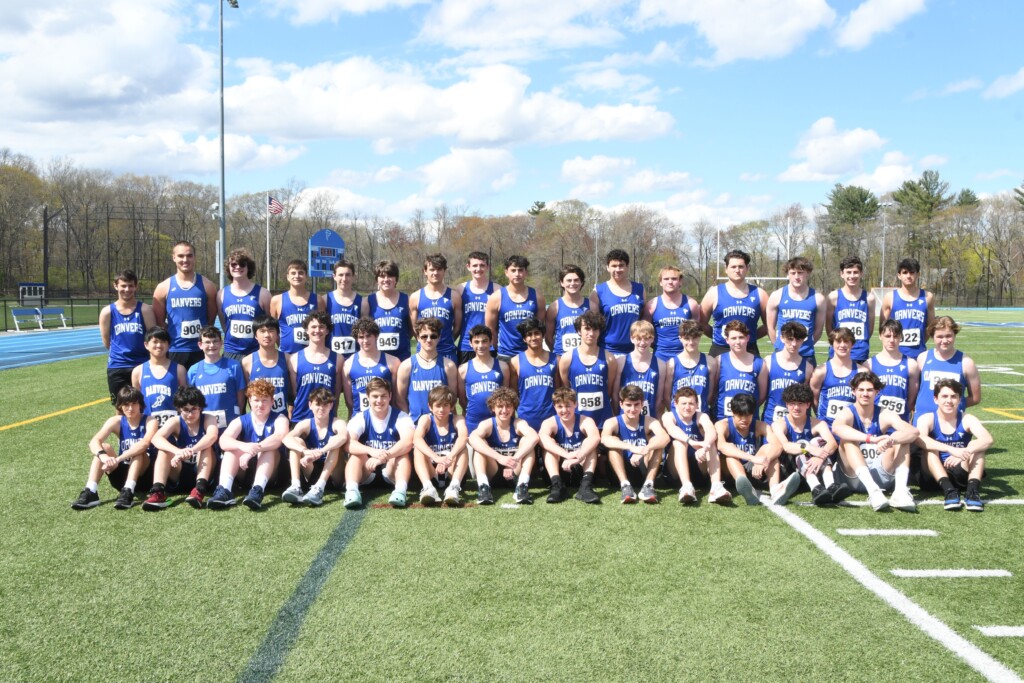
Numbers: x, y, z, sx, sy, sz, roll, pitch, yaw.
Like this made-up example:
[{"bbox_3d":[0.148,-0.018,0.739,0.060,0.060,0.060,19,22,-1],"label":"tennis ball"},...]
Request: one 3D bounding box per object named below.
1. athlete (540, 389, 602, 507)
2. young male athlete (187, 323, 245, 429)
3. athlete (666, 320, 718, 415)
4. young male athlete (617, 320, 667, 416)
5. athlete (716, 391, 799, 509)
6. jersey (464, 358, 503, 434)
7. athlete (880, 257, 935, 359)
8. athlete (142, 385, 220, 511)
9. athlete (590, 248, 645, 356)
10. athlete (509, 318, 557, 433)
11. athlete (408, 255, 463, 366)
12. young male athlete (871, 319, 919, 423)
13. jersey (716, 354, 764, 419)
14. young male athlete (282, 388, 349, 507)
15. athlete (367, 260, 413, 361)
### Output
[{"bbox_3d":[0.435,0.748,7.155,0.462,0.785,0.860,0,3,2],"label":"athlete"},{"bbox_3d":[-2.426,0.472,7.788,0.475,1.235,0.520,0,3,-8],"label":"young male athlete"},{"bbox_3d":[1.454,0.472,7.692,0.436,1.284,0.600,0,3,5],"label":"athlete"},{"bbox_3d":[0.992,0.453,7.365,0.440,1.234,0.600,1,3,4],"label":"young male athlete"},{"bbox_3d":[1.784,0.741,6.849,0.560,0.726,0.850,1,3,6],"label":"athlete"},{"bbox_3d":[-0.222,0.454,7.707,0.340,0.634,0.240,0,3,-2],"label":"jersey"},{"bbox_3d":[3.461,0.170,8.220,0.480,1.804,0.330,1,3,15],"label":"athlete"},{"bbox_3d":[-2.434,0.747,6.964,0.566,0.807,0.860,0,3,-10],"label":"athlete"},{"bbox_3d":[0.929,0.147,8.217,0.524,1.881,0.350,0,3,3],"label":"athlete"},{"bbox_3d":[0.162,0.448,7.787,0.409,1.284,0.520,0,3,-8],"label":"athlete"},{"bbox_3d":[-0.664,0.148,8.219,0.490,1.848,0.330,0,3,-4],"label":"athlete"},{"bbox_3d":[3.103,0.451,7.784,0.470,1.288,0.520,1,3,18],"label":"young male athlete"},{"bbox_3d":[1.841,0.391,7.588,0.383,0.613,0.260,0,3,7],"label":"jersey"},{"bbox_3d":[-1.464,0.744,7.048,0.500,0.780,0.760,0,3,-4],"label":"young male athlete"},{"bbox_3d":[-1.075,0.185,8.221,0.470,1.774,0.330,0,3,-6],"label":"athlete"}]

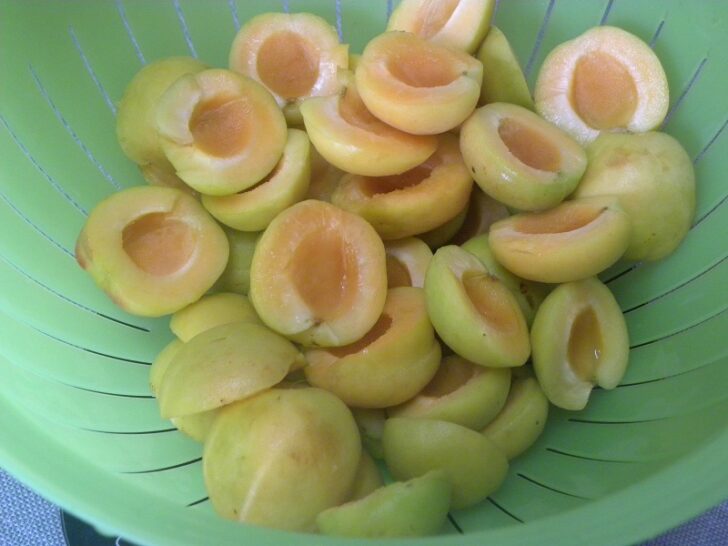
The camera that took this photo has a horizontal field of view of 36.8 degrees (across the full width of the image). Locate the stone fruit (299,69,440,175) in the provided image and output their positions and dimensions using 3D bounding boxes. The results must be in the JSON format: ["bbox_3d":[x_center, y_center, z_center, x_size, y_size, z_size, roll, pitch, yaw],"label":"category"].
[{"bbox_3d":[0.001,-0.044,0.355,0.048,0.020,0.046,15,36,-4],"label":"stone fruit"}]

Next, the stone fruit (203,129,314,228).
[{"bbox_3d":[-0.037,-0.031,0.378,0.043,0.023,0.043,-22,44,1],"label":"stone fruit"}]

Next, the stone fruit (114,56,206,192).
[{"bbox_3d":[-0.055,-0.050,0.354,0.045,0.021,0.046,-32,95,-31],"label":"stone fruit"}]

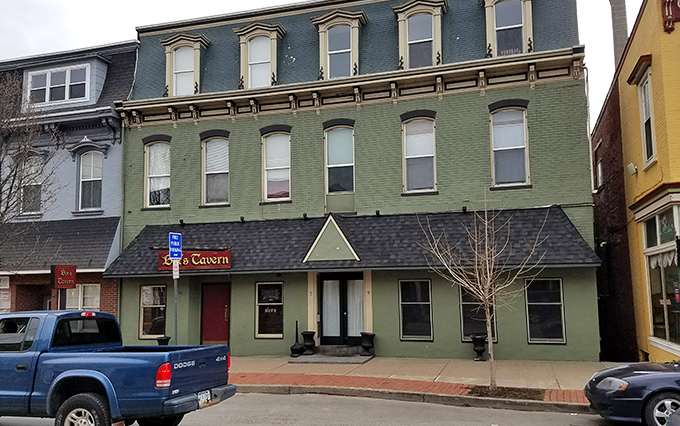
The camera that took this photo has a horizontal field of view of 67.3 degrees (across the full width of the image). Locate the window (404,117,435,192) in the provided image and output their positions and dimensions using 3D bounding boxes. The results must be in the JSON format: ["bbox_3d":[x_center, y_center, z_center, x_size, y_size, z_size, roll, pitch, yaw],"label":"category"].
[{"bbox_3d":[2.188,-1.639,14.252,0.931,2.129,0.130,-3,-6,15],"label":"window"}]

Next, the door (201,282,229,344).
[{"bbox_3d":[-3.920,3.231,16.010,0.936,2.092,0.070,-3,-6,15],"label":"door"}]

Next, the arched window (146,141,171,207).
[{"bbox_3d":[-5.837,-1.234,16.429,0.780,2.010,0.160,-3,-7,15],"label":"arched window"}]

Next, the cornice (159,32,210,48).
[{"bbox_3d":[-5.175,-5.730,17.005,1.570,0.420,0.500,-3,-7,15],"label":"cornice"}]

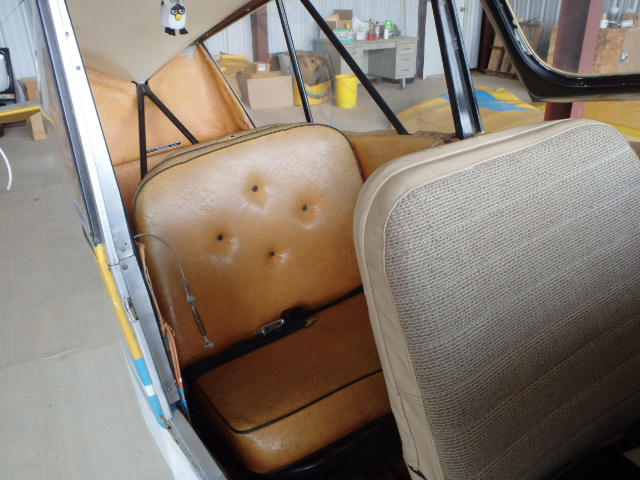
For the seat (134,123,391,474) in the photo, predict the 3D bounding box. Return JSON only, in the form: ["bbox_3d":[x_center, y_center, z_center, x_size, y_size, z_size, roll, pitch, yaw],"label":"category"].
[{"bbox_3d":[-0.062,0.090,1.238,0.660,0.614,0.484,-21,25,-21],"label":"seat"}]

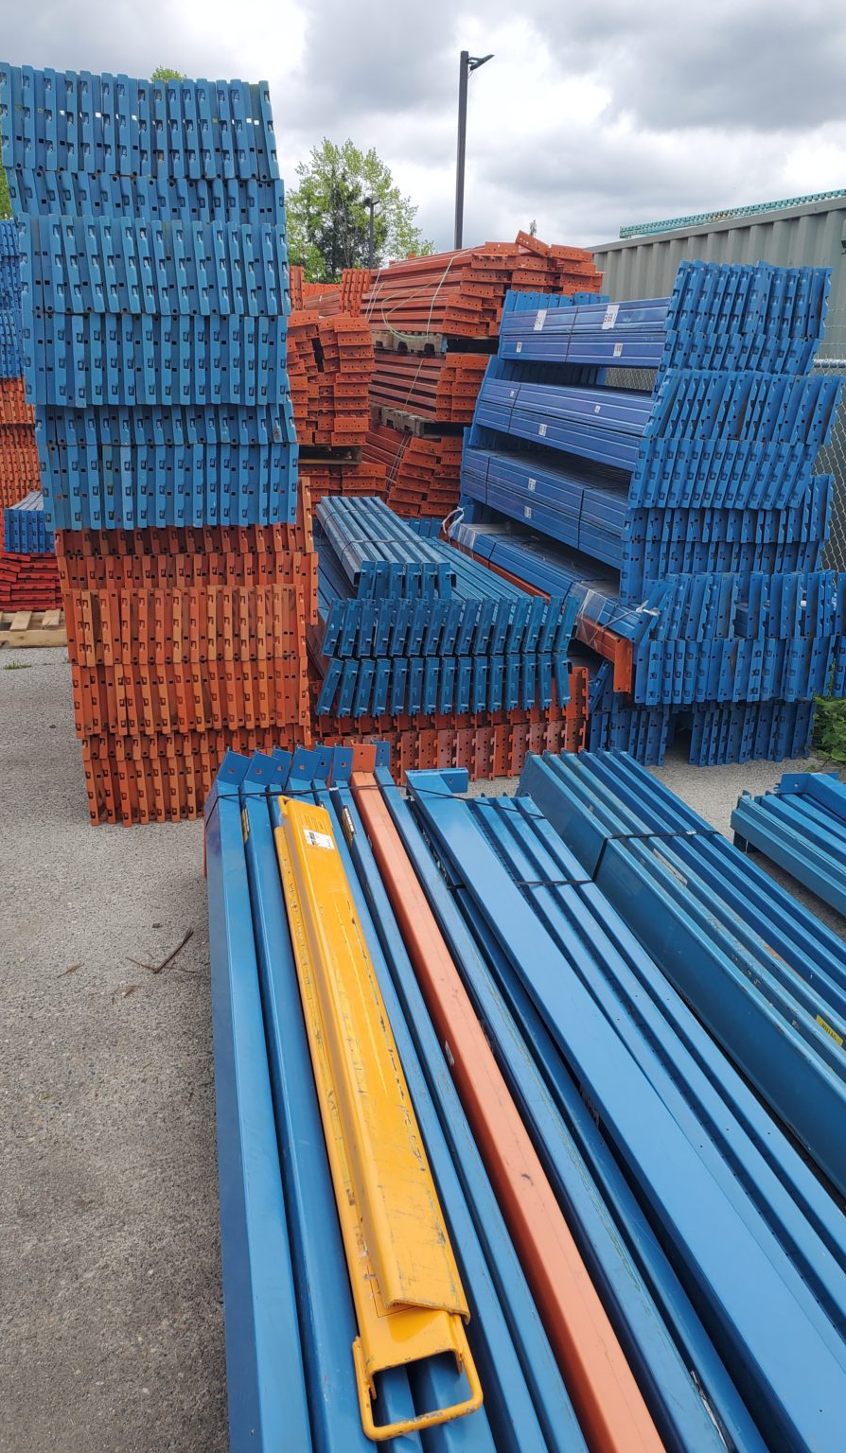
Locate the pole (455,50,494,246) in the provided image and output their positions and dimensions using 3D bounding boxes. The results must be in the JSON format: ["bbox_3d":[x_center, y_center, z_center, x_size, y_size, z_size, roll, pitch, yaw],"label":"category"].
[{"bbox_3d":[0.862,-8.189,19.204,0.620,6.478,0.350,6,19,12],"label":"pole"}]

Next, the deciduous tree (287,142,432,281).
[{"bbox_3d":[-3.911,-23.615,55.880,8.425,11.536,8.425,1,19,0],"label":"deciduous tree"}]

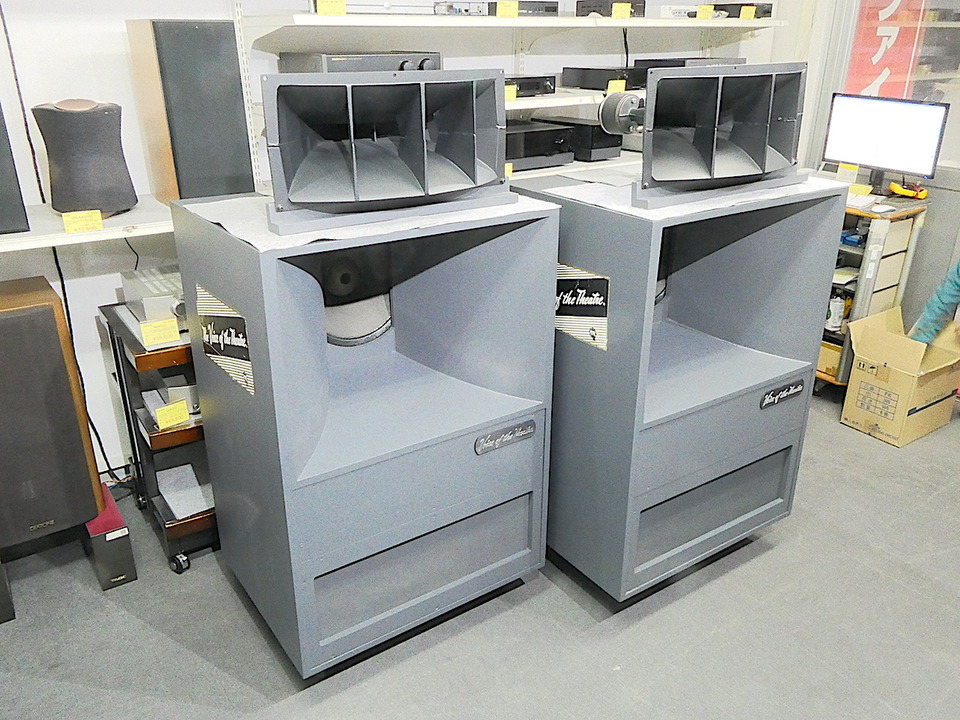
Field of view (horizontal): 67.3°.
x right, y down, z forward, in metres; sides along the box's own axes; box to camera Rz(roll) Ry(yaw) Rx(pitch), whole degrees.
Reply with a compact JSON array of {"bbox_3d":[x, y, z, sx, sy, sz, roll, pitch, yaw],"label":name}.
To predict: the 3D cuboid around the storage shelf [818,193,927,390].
[{"bbox_3d":[1.632,-0.325,3.419,0.440,0.840,0.600,-15,26,-32],"label":"storage shelf"}]

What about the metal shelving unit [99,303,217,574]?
[{"bbox_3d":[-0.866,0.198,2.320,0.440,0.725,0.500,-15,26,-32],"label":"metal shelving unit"}]

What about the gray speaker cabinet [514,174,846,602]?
[{"bbox_3d":[0.535,0.006,2.244,0.760,1.067,0.620,-14,26,-31],"label":"gray speaker cabinet"}]

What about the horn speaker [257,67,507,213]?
[{"bbox_3d":[-0.286,-0.546,1.720,0.595,0.268,0.520,-15,27,-33],"label":"horn speaker"}]

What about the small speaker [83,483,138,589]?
[{"bbox_3d":[-1.148,0.532,2.212,0.092,0.186,0.300,-15,26,-32],"label":"small speaker"}]

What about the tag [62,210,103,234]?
[{"bbox_3d":[-1.072,-0.376,1.951,0.089,0.058,0.005,-15,26,-32],"label":"tag"}]

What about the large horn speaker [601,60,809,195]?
[{"bbox_3d":[0.530,-0.654,1.967,0.595,0.268,0.520,-14,26,-31],"label":"large horn speaker"}]

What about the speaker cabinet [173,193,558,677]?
[{"bbox_3d":[-0.294,0.111,1.986,0.760,1.067,0.620,-15,27,-33],"label":"speaker cabinet"}]

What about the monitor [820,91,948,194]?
[{"bbox_3d":[1.847,-0.994,3.327,0.180,0.420,0.525,-15,26,-32],"label":"monitor"}]

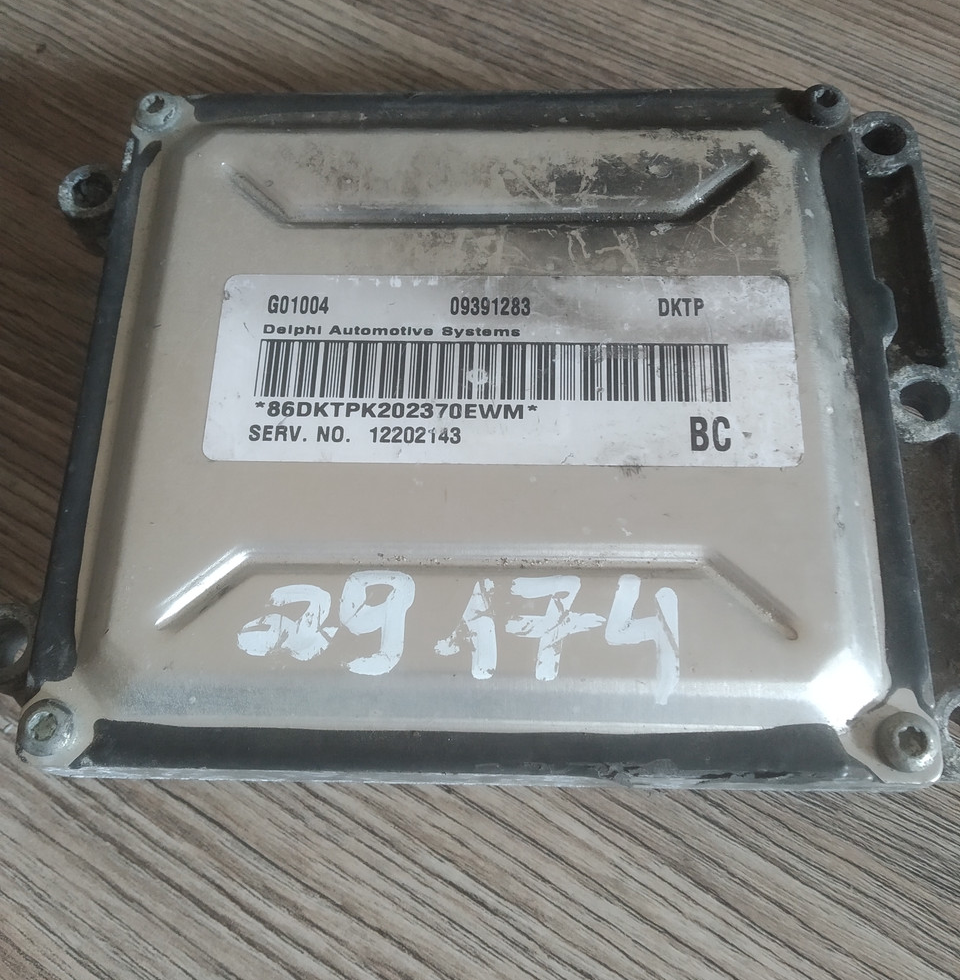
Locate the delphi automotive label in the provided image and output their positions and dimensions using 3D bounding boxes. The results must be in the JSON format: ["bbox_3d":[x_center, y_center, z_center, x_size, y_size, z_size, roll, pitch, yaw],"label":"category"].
[{"bbox_3d":[0.003,-0.019,0.148,0.089,0.001,0.032,1,70,2],"label":"delphi automotive label"}]

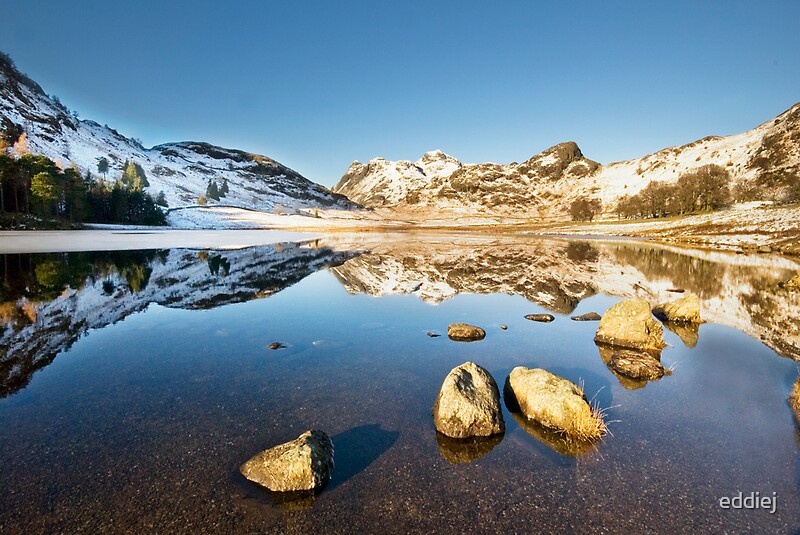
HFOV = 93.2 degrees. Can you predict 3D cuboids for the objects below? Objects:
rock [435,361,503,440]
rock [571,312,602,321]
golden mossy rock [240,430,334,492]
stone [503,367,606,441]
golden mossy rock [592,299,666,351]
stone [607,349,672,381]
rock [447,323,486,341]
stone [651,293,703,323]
[{"bbox_3d":[0.530,1.025,2.969,0.540,0.480,0.520,0,6,0],"label":"rock"},{"bbox_3d":[3.170,0.832,6.407,0.560,0.150,0.280,0,6,0],"label":"rock"},{"bbox_3d":[-0.700,1.173,2.351,0.560,0.290,0.380,1,6,5],"label":"golden mossy rock"},{"bbox_3d":[1.230,1.060,3.073,0.800,0.390,0.460,5,8,42],"label":"stone"},{"bbox_3d":[3.070,0.751,5.022,0.800,0.630,0.620,1,6,14],"label":"golden mossy rock"},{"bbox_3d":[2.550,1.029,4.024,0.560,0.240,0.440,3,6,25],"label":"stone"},{"bbox_3d":[0.930,0.894,5.298,0.530,0.250,0.360,0,6,0],"label":"rock"},{"bbox_3d":[4.660,0.687,6.302,0.720,0.500,0.520,2,6,20],"label":"stone"}]

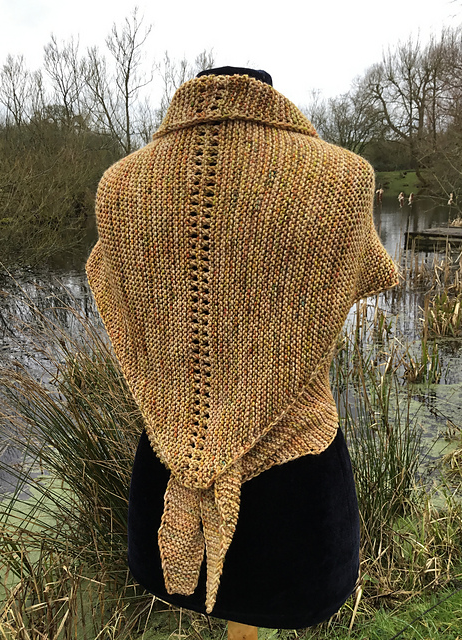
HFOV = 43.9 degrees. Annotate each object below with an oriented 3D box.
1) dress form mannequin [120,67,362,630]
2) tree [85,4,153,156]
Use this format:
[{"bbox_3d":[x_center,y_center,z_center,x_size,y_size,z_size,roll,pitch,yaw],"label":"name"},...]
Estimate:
[{"bbox_3d":[0.017,0.042,0.833,0.370,0.760,0.260,2,11,15],"label":"dress form mannequin"},{"bbox_3d":[-4.915,-9.659,25.390,3.200,7.655,3.200,0,15,0],"label":"tree"}]

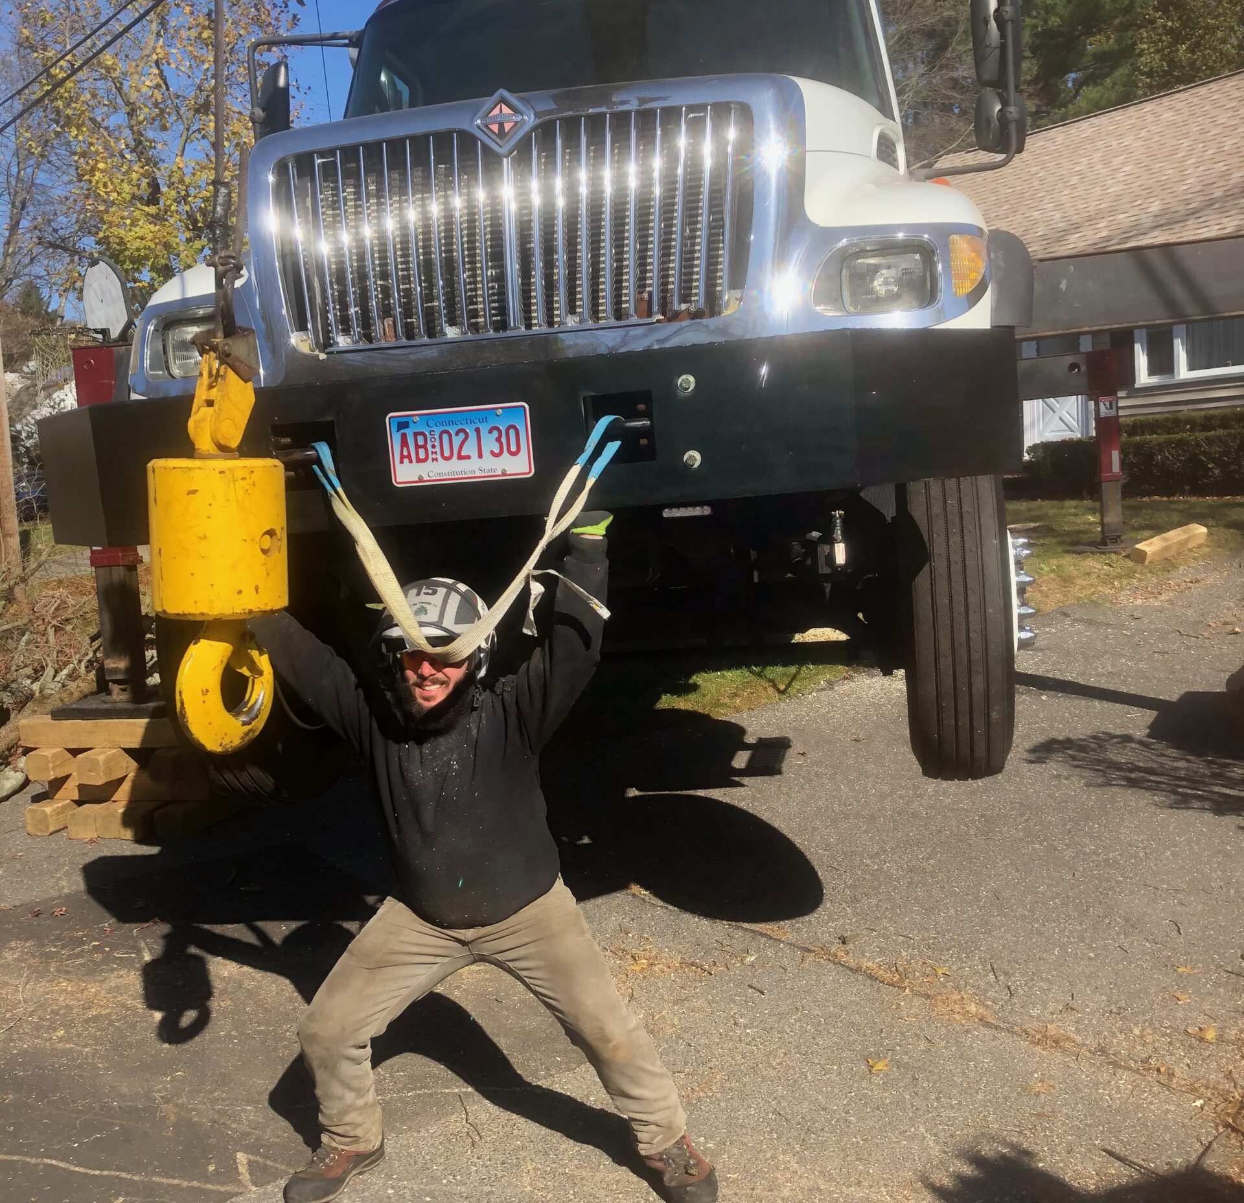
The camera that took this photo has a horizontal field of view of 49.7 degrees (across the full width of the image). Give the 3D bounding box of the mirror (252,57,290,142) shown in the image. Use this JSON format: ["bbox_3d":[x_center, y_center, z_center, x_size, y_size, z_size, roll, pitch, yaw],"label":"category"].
[{"bbox_3d":[-1.197,-1.659,4.600,0.180,0.390,0.100,1,9,41],"label":"mirror"}]

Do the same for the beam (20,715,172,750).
[{"bbox_3d":[-2.621,0.655,6.837,0.930,0.140,0.140,-3,4,14],"label":"beam"}]

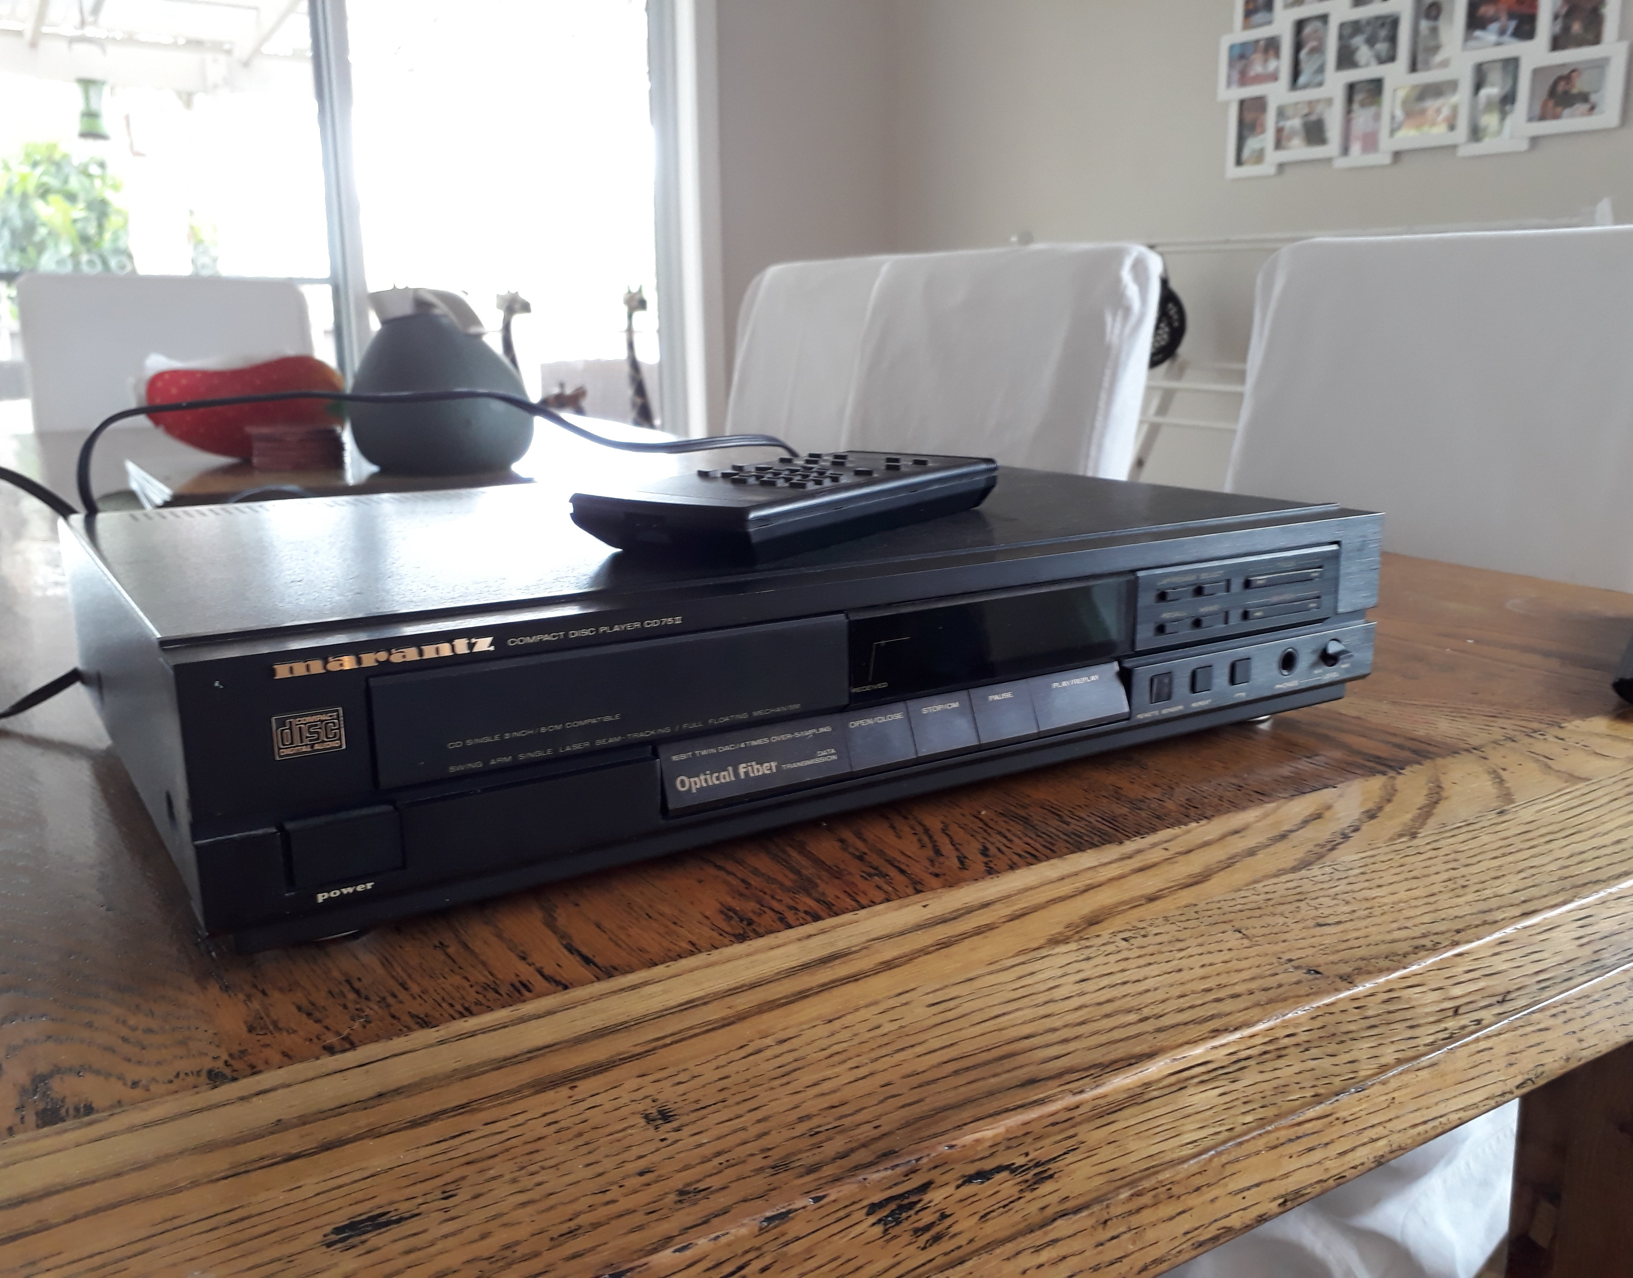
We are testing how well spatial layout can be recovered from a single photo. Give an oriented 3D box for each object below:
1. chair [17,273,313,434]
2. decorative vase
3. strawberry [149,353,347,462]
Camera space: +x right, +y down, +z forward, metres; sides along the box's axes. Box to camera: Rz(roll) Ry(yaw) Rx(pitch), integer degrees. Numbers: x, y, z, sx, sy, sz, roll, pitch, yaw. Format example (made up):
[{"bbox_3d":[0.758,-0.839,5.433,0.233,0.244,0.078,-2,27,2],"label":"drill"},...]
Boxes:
[{"bbox_3d":[-0.983,-0.095,2.228,0.475,0.999,0.570,-10,16,-36],"label":"chair"},{"bbox_3d":[-0.420,-0.288,1.485,0.207,0.197,0.207,-4,13,-15],"label":"decorative vase"},{"bbox_3d":[-0.719,-0.293,1.671,0.245,0.124,0.190,-7,14,-26],"label":"strawberry"}]

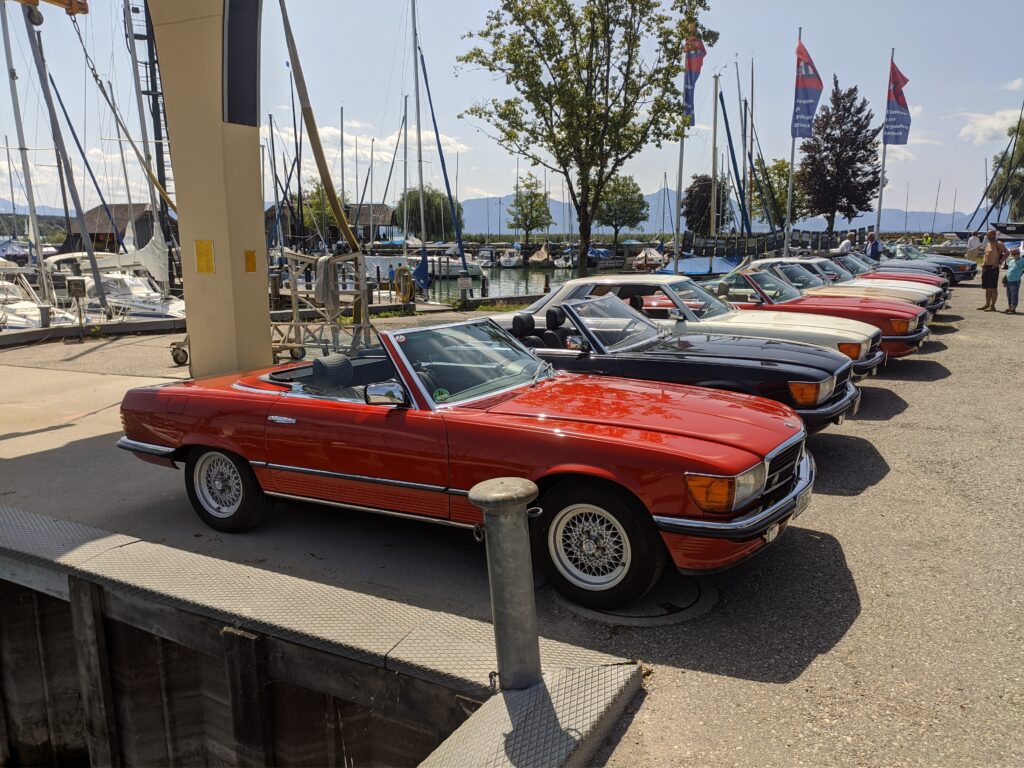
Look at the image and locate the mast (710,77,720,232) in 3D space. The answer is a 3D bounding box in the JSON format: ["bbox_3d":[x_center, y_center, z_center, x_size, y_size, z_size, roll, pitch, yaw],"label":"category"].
[{"bbox_3d":[8.656,-9.032,32.893,0.200,8.105,0.200,0,11,0],"label":"mast"}]

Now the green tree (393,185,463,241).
[{"bbox_3d":[-10.795,-21.953,100.645,9.160,8.055,9.160,0,11,0],"label":"green tree"}]

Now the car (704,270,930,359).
[{"bbox_3d":[3.293,-0.916,10.580,4.390,1.290,1.790,6,12,29],"label":"car"}]

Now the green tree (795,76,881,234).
[{"bbox_3d":[19.751,-12.974,46.404,5.129,10.552,5.129,0,11,0],"label":"green tree"}]

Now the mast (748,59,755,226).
[{"bbox_3d":[10.673,-10.118,34.229,0.130,8.240,0.130,-3,11,0],"label":"mast"}]

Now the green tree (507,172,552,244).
[{"bbox_3d":[1.865,-18.562,81.967,4.902,7.695,4.902,0,11,0],"label":"green tree"}]

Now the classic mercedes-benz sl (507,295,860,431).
[{"bbox_3d":[0.686,-0.154,6.846,4.390,1.270,1.790,6,13,29],"label":"classic mercedes-benz sl"}]

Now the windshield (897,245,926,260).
[{"bbox_3d":[13.435,-4.401,25.800,0.500,0.420,1.380,10,15,43],"label":"windshield"}]

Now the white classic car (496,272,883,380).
[{"bbox_3d":[1.803,-0.625,9.069,4.750,1.330,1.790,6,13,31],"label":"white classic car"}]

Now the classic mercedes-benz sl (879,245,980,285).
[{"bbox_3d":[12.958,-3.876,25.507,4.390,1.290,1.790,8,14,37],"label":"classic mercedes-benz sl"}]

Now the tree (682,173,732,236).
[{"bbox_3d":[16.253,-14.458,63.456,4.100,5.801,4.100,0,11,0],"label":"tree"}]

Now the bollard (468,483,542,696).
[{"bbox_3d":[0.004,0.747,2.845,0.250,0.804,0.250,-4,11,1],"label":"bollard"}]

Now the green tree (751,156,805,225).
[{"bbox_3d":[21.547,-14.653,61.365,4.700,6.773,4.700,0,11,0],"label":"green tree"}]

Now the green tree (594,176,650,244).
[{"bbox_3d":[11.674,-18.465,81.999,5.864,7.493,5.864,0,11,0],"label":"green tree"}]

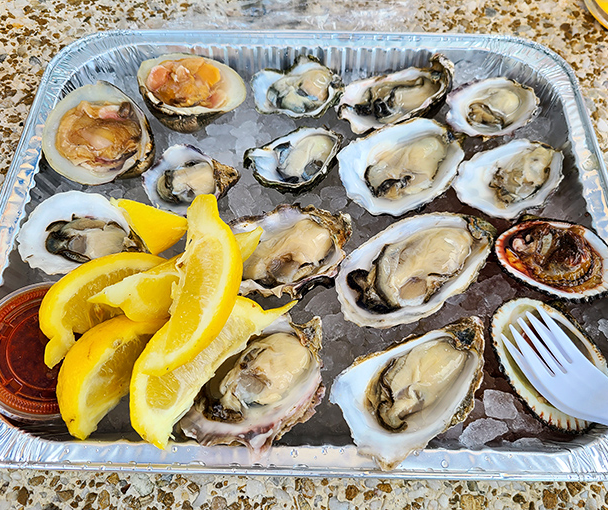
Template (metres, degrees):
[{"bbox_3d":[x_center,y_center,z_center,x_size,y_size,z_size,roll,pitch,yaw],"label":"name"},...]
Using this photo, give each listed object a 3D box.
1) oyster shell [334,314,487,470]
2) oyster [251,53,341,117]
[{"bbox_3d":[0.044,0.062,0.226,0.081,0.025,0.048,-38,67,-19],"label":"oyster shell"},{"bbox_3d":[-0.004,-0.101,0.321,0.054,0.022,0.047,1,69,1],"label":"oyster"}]

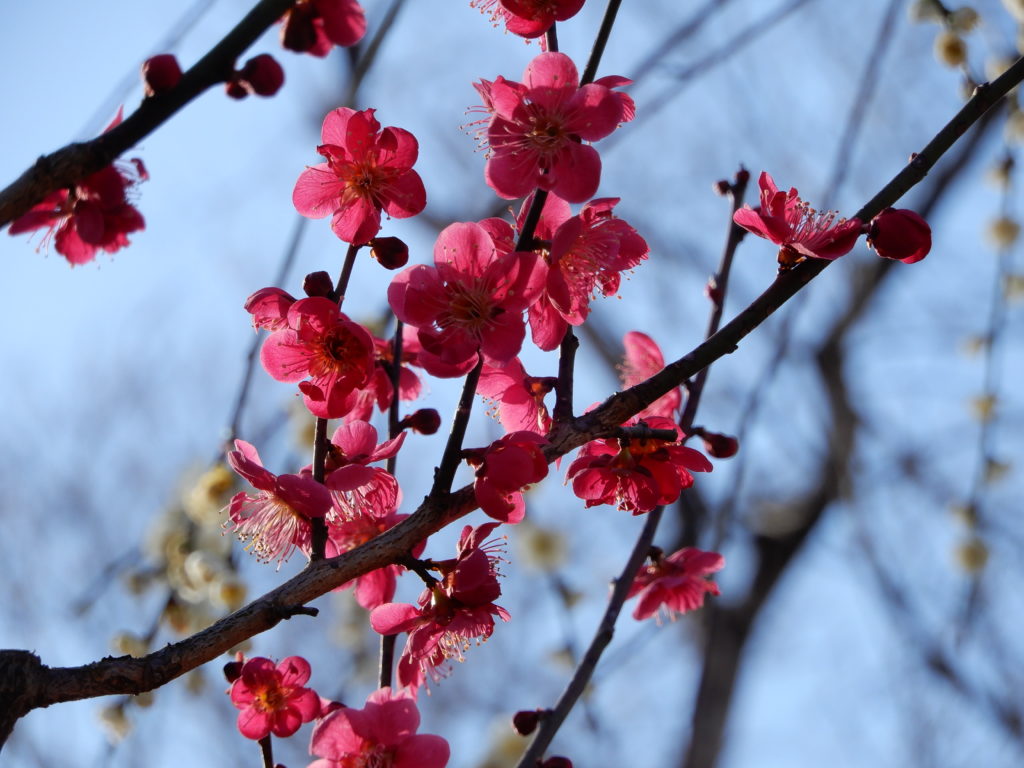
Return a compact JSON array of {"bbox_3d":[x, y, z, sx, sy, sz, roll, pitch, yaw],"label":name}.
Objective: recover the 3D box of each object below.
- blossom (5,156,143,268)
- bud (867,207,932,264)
[{"bbox_3d":[-0.080,-0.033,1.370,0.023,0.019,0.018,-12,-60,37],"label":"blossom"},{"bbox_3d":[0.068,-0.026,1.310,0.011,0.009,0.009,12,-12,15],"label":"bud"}]

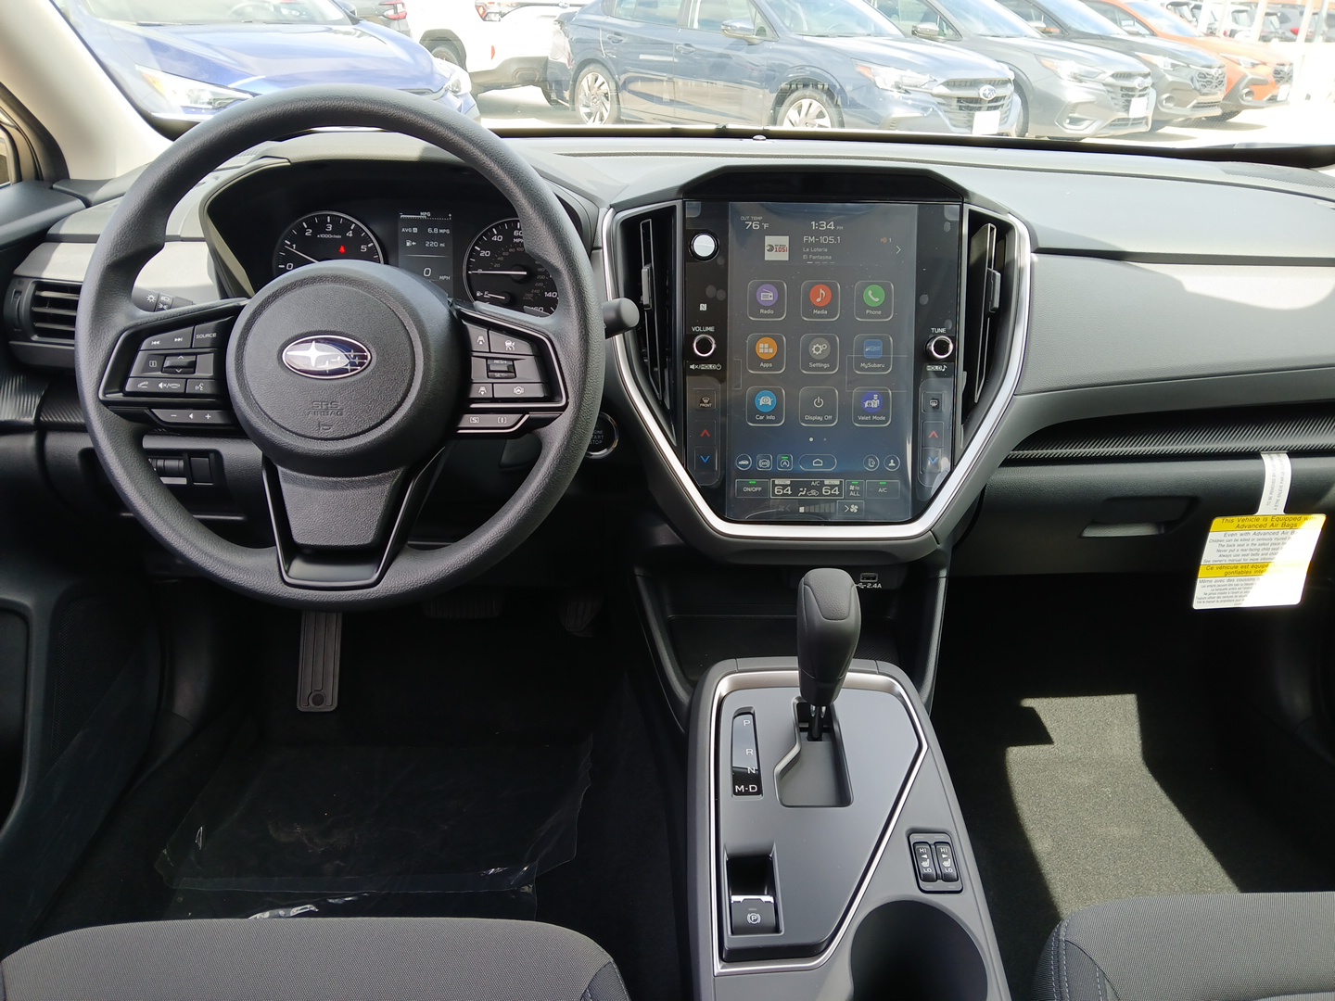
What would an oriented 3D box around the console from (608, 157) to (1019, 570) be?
[{"bbox_3d":[0.123,-0.113,0.835,0.342,0.314,0.100,1,2,0],"label":"console"}]

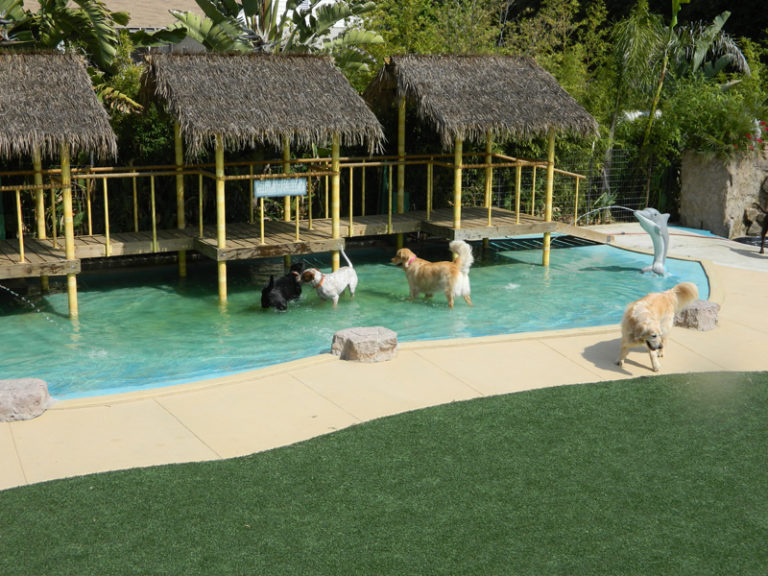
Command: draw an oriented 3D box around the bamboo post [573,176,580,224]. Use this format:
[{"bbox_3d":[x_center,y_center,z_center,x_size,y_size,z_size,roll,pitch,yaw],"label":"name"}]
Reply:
[{"bbox_3d":[2.627,-1.171,14.200,0.039,0.710,0.039,1,12,0],"label":"bamboo post"}]

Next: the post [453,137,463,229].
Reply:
[{"bbox_3d":[0.940,-1.323,13.107,0.081,1.177,0.081,-6,14,-28],"label":"post"}]

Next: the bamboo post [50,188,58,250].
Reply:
[{"bbox_3d":[-3.650,-0.798,11.516,0.036,0.735,0.036,-6,14,-28],"label":"bamboo post"}]

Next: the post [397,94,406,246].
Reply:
[{"bbox_3d":[0.238,-1.486,14.190,0.086,2.257,0.086,1,12,0],"label":"post"}]

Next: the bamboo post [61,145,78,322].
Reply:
[{"bbox_3d":[-3.173,-0.555,10.535,0.086,1.876,0.086,1,12,0],"label":"bamboo post"}]

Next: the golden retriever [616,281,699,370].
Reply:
[{"bbox_3d":[2.506,0.318,9.577,0.420,0.630,0.970,7,14,27],"label":"golden retriever"}]

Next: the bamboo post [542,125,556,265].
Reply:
[{"bbox_3d":[2.191,-1.187,13.831,0.080,1.839,0.080,-6,14,-28],"label":"bamboo post"}]

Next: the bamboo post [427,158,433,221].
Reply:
[{"bbox_3d":[0.603,-1.283,13.817,0.036,0.784,0.036,-6,14,-28],"label":"bamboo post"}]

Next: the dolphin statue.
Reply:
[{"bbox_3d":[3.431,-0.606,13.300,0.500,0.860,0.360,-6,14,-30],"label":"dolphin statue"}]

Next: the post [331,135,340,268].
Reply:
[{"bbox_3d":[-0.547,-0.854,12.012,0.086,1.903,0.086,1,12,0],"label":"post"}]

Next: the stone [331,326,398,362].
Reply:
[{"bbox_3d":[-0.177,0.511,9.550,0.560,0.200,0.450,-1,13,-10],"label":"stone"}]

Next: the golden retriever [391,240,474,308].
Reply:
[{"bbox_3d":[0.553,-0.161,11.847,0.920,0.750,0.300,5,13,19],"label":"golden retriever"}]

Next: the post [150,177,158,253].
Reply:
[{"bbox_3d":[-2.595,-0.830,11.746,0.039,0.885,0.039,1,12,0],"label":"post"}]

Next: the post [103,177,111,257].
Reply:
[{"bbox_3d":[-3.118,-0.794,11.717,0.038,0.895,0.038,-6,14,-28],"label":"post"}]

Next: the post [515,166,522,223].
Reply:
[{"bbox_3d":[1.748,-1.218,13.613,0.038,0.786,0.038,-6,14,-28],"label":"post"}]

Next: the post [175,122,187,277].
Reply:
[{"bbox_3d":[-2.515,-1.079,12.897,0.078,1.915,0.078,-6,14,-28],"label":"post"}]

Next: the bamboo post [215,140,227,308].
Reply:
[{"bbox_3d":[-1.759,-0.723,11.315,0.086,1.911,0.086,1,12,0],"label":"bamboo post"}]

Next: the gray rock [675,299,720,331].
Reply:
[{"bbox_3d":[3.275,0.282,11.004,0.330,0.240,0.385,-8,14,-36],"label":"gray rock"}]

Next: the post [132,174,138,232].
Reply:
[{"bbox_3d":[-2.944,-1.005,12.361,0.039,0.762,0.039,1,12,0],"label":"post"}]

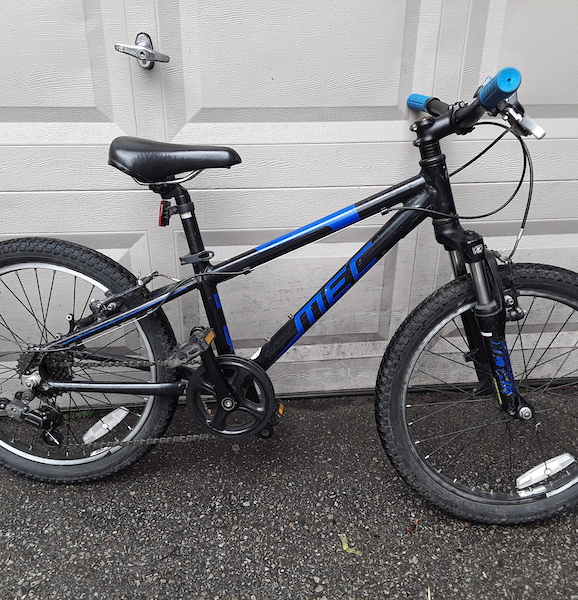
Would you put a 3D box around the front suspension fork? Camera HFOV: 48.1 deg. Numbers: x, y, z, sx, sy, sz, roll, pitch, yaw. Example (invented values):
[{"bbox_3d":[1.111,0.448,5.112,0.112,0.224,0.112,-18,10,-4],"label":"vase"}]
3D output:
[{"bbox_3d":[0.356,0.041,1.178,0.080,0.357,0.143,-17,11,2],"label":"front suspension fork"}]

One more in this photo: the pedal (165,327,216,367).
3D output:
[{"bbox_3d":[-0.167,0.079,1.097,0.092,0.031,0.092,-34,8,12],"label":"pedal"}]

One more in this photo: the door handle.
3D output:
[{"bbox_3d":[-0.275,-0.466,1.219,0.105,0.069,0.056,-2,26,-7],"label":"door handle"}]

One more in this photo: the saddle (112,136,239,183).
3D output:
[{"bbox_3d":[-0.206,-0.248,1.161,0.252,0.084,0.148,4,14,4],"label":"saddle"}]

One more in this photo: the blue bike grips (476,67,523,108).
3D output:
[{"bbox_3d":[0.292,-0.292,0.895,0.034,0.034,0.118,3,8,6],"label":"blue bike grips"}]

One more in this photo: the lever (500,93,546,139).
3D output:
[{"bbox_3d":[0.334,-0.267,0.939,0.039,0.082,0.092,-42,12,7],"label":"lever"}]

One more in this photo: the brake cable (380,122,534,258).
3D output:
[{"bbox_3d":[0.288,-0.188,1.103,0.245,0.235,0.168,4,14,4],"label":"brake cable"}]

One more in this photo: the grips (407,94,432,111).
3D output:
[{"bbox_3d":[0.271,-0.391,1.289,0.033,0.033,0.117,-1,20,-12],"label":"grips"}]

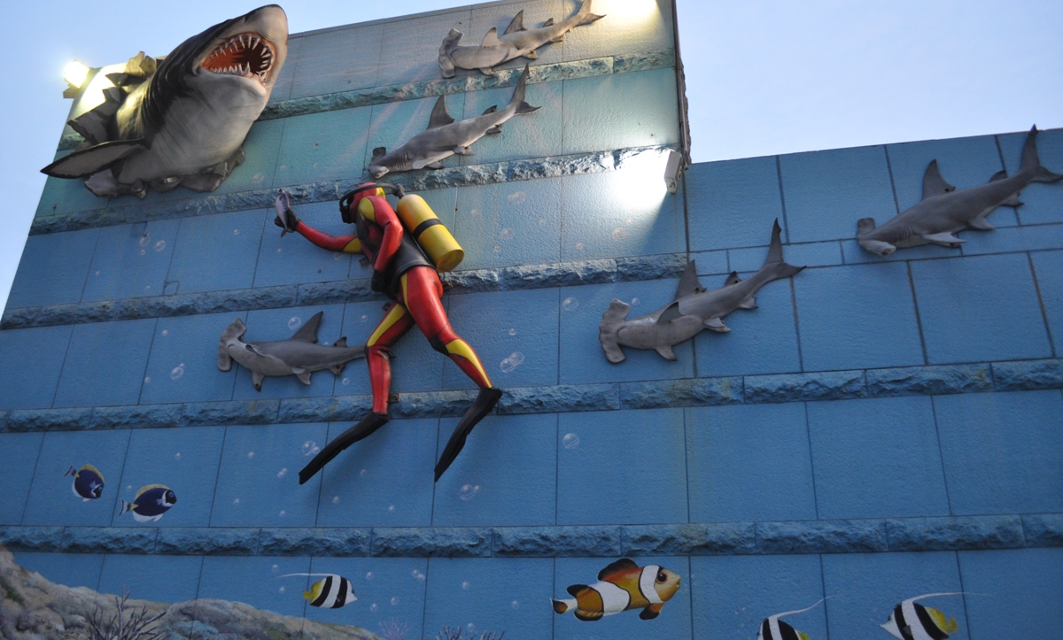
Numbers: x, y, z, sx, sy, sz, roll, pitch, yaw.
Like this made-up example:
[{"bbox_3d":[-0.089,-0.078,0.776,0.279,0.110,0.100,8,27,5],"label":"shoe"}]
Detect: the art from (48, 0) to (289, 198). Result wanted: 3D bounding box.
[{"bbox_3d":[-2.518,-1.542,5.500,1.080,1.280,2.020,20,-31,-36],"label":"art"}]

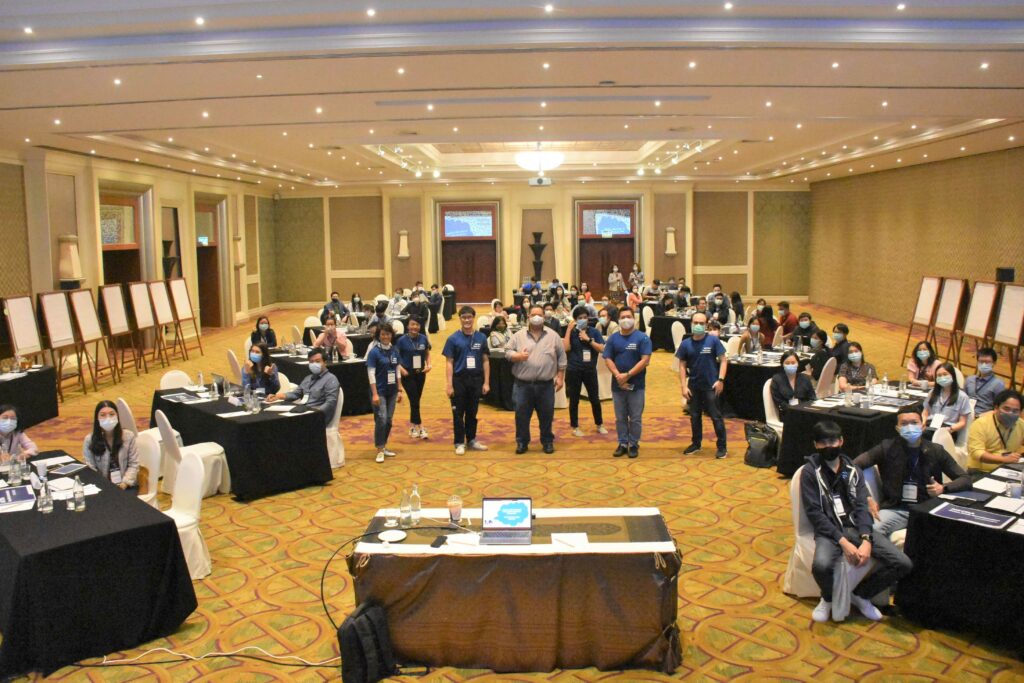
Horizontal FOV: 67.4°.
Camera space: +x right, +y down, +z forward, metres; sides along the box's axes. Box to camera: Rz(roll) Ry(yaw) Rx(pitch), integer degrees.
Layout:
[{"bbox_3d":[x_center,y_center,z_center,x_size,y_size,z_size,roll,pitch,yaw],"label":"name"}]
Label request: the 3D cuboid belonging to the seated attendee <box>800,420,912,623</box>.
[{"bbox_3d":[2.256,1.189,5.199,0.600,1.290,0.700,-1,8,1],"label":"seated attendee"}]

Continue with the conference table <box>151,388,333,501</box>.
[{"bbox_3d":[-3.047,1.015,8.492,0.900,0.750,2.280,-8,11,-44],"label":"conference table"}]

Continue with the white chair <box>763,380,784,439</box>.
[{"bbox_3d":[3.150,0.890,8.600,0.550,0.950,0.450,6,10,41],"label":"white chair"}]

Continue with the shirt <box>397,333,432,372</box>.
[{"bbox_3d":[-1.261,0.135,9.834,0.430,0.500,0.250,-3,8,-12],"label":"shirt"}]

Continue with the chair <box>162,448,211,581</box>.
[{"bbox_3d":[-2.635,1.356,5.764,0.540,0.940,0.460,-8,11,-44],"label":"chair"}]

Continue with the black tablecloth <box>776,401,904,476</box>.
[{"bbox_3d":[4.000,1.008,8.575,2.200,0.770,0.860,-8,11,-43],"label":"black tablecloth"}]

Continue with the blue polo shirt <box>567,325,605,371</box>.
[{"bbox_3d":[0.940,0.071,9.663,0.500,0.600,0.300,0,8,3],"label":"blue polo shirt"}]

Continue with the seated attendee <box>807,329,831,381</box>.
[{"bbox_3d":[3.965,0.497,10.036,0.720,1.220,0.500,0,8,2],"label":"seated attendee"}]

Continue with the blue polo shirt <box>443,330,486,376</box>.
[{"bbox_3d":[-0.553,0.141,8.944,0.500,0.540,0.270,0,8,-3],"label":"blue polo shirt"}]

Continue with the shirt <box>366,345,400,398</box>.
[{"bbox_3d":[-1.479,0.341,8.839,0.390,0.617,0.250,-5,9,-26],"label":"shirt"}]

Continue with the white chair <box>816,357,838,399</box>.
[{"bbox_3d":[4.060,0.648,10.453,0.570,0.940,0.460,8,11,43],"label":"white chair"}]

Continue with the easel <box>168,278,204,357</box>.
[{"bbox_3d":[-7.153,-0.488,16.575,0.640,1.730,0.690,0,8,6],"label":"easel"}]

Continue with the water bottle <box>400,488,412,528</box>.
[{"bbox_3d":[-0.672,1.045,4.847,0.065,0.245,0.065,0,8,2],"label":"water bottle"}]

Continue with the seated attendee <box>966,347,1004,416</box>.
[{"bbox_3d":[5.190,0.700,8.570,0.750,1.280,0.520,-8,10,-41],"label":"seated attendee"}]

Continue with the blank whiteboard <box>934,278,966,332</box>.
[{"bbox_3d":[7.680,-0.630,13.450,0.050,0.910,0.660,9,8,2],"label":"blank whiteboard"}]

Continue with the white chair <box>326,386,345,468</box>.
[{"bbox_3d":[-2.235,0.946,8.573,0.570,0.930,0.470,-9,11,-44],"label":"white chair"}]

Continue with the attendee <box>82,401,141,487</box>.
[{"bbox_3d":[-3.265,1.107,6.189,0.550,1.220,0.750,1,8,10],"label":"attendee"}]

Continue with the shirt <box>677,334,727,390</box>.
[{"bbox_3d":[2.200,0.223,8.915,0.560,0.630,0.280,2,9,16],"label":"shirt"}]

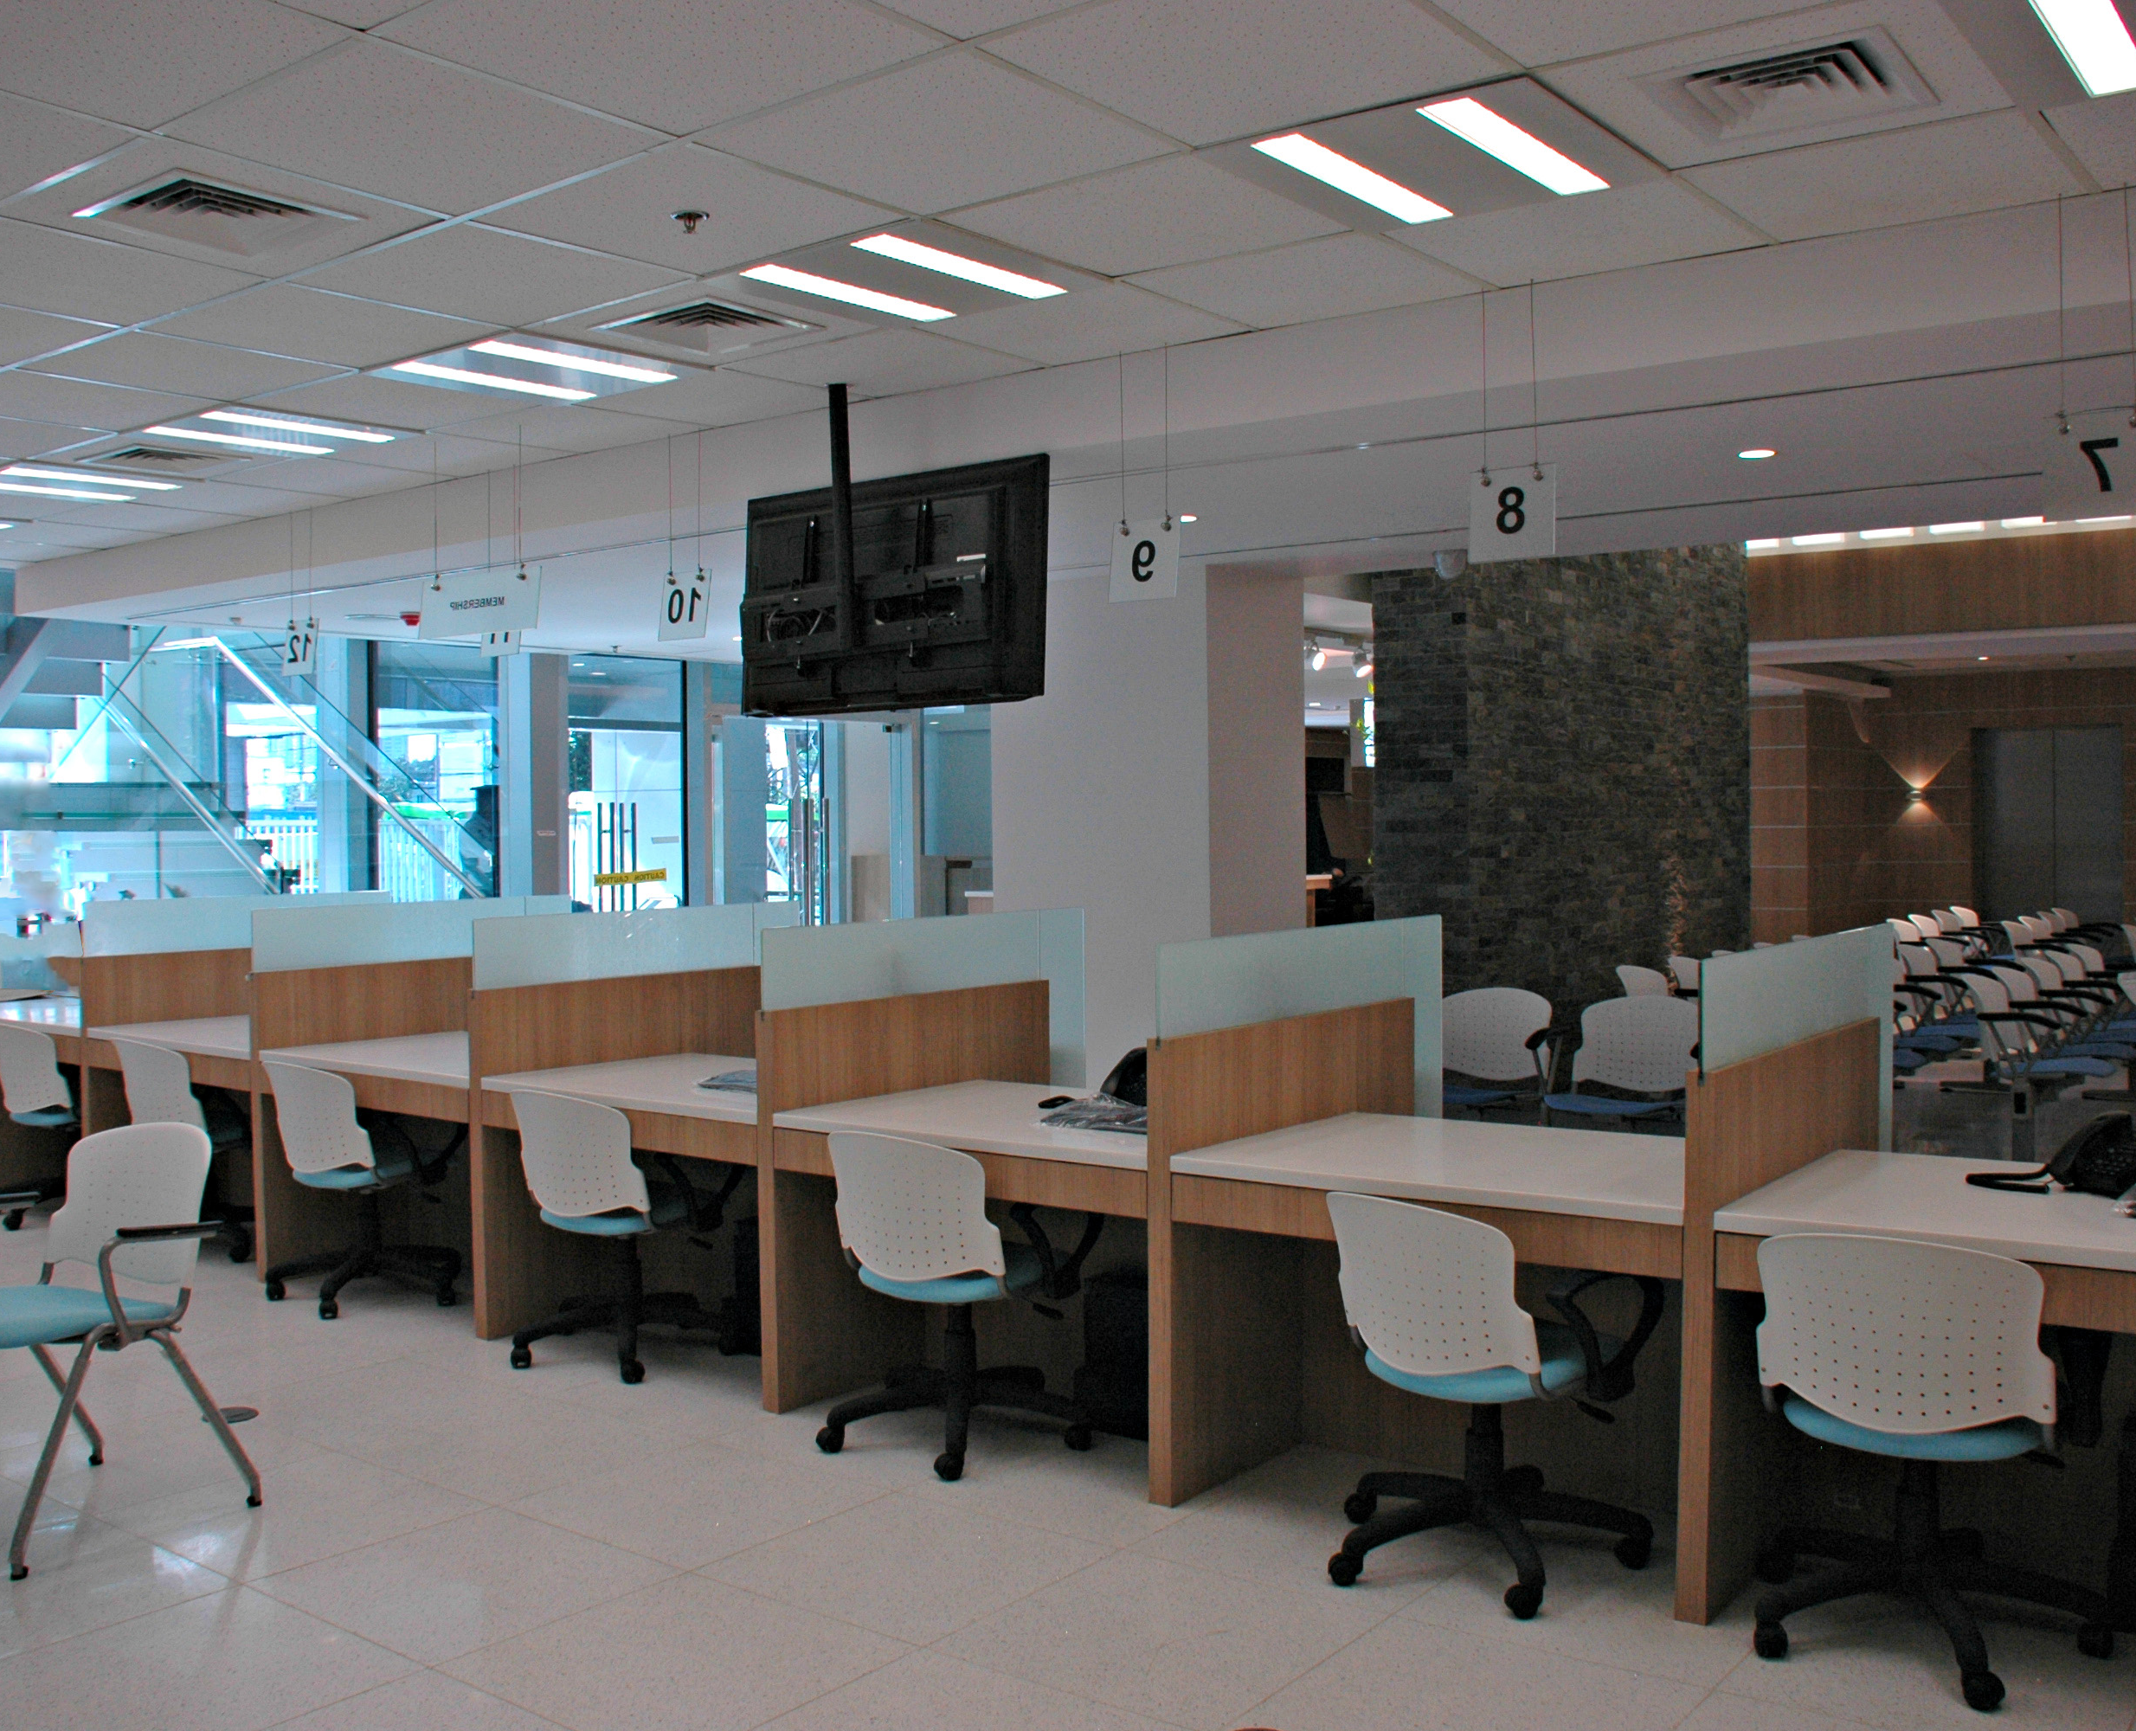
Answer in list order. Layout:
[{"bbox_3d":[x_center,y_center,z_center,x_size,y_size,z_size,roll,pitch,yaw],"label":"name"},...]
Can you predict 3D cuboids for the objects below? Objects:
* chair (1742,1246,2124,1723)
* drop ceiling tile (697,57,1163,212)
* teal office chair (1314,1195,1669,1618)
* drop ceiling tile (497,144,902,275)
[{"bbox_3d":[1.518,0.980,3.458,0.620,0.805,0.640,0,2,34],"label":"chair"},{"bbox_3d":[-0.212,-1.207,3.231,0.610,0.020,0.590,0,2,38],"label":"drop ceiling tile"},{"bbox_3d":[0.749,0.937,3.691,0.660,0.790,0.600,-3,3,-39],"label":"teal office chair"},{"bbox_3d":[-0.690,-1.198,3.579,0.600,0.016,0.600,1,3,37],"label":"drop ceiling tile"}]

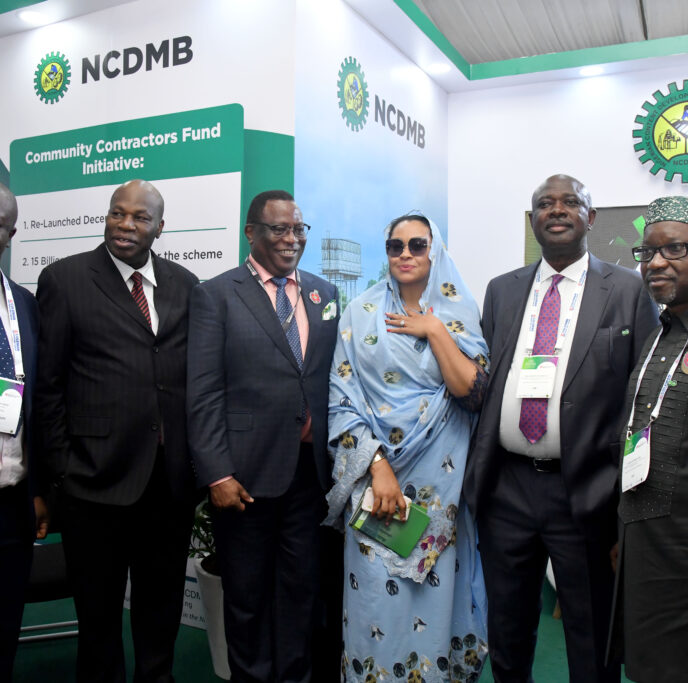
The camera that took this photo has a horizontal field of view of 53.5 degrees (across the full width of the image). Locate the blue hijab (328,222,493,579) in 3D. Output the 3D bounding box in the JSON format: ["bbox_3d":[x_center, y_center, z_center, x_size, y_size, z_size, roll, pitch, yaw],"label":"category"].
[{"bbox_3d":[0.194,0.174,2.120,0.490,1.070,0.400,1,3,7],"label":"blue hijab"}]

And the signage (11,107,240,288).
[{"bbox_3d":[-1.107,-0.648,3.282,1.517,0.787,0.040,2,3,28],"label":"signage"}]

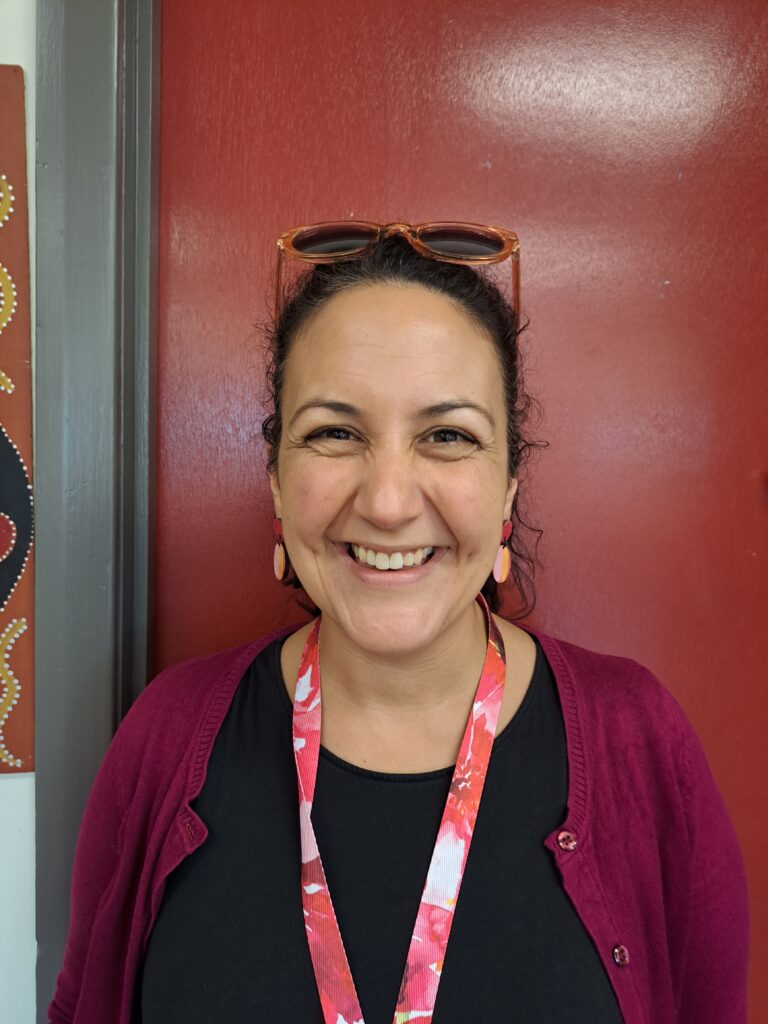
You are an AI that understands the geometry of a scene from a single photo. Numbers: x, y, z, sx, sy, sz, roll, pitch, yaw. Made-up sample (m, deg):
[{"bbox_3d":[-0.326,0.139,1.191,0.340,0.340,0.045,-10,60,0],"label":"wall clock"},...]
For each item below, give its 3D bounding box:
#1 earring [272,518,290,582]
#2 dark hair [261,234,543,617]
[{"bbox_3d":[-0.070,0.026,0.480,0.013,0.043,0.005,2,2,43],"label":"earring"},{"bbox_3d":[0.009,-0.050,0.510,0.190,0.262,0.205,1,2,0],"label":"dark hair"}]

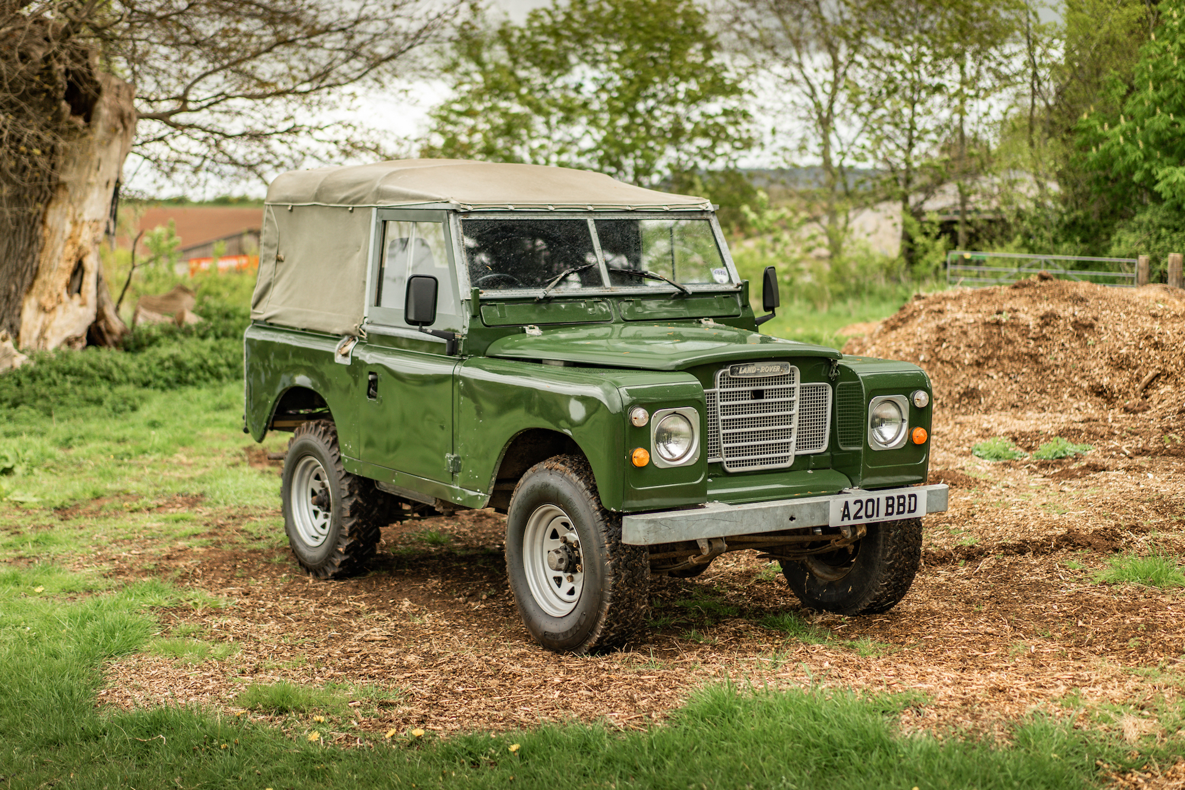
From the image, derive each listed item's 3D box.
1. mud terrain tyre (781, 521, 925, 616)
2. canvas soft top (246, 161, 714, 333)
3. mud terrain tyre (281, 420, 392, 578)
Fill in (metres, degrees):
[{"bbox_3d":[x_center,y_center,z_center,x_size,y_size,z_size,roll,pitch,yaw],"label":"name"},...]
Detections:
[{"bbox_3d":[1.095,0.577,7.871,0.215,0.780,0.780,-3,5,-33],"label":"mud terrain tyre"},{"bbox_3d":[-0.572,-0.746,9.027,1.530,0.855,2.140,-3,5,-33],"label":"canvas soft top"},{"bbox_3d":[-1.303,0.522,8.967,0.215,0.780,0.780,-3,5,-33],"label":"mud terrain tyre"}]

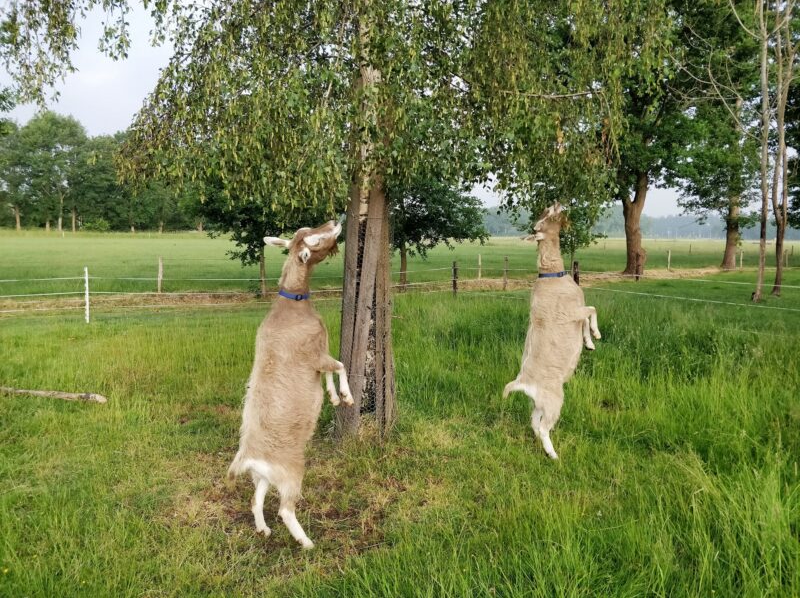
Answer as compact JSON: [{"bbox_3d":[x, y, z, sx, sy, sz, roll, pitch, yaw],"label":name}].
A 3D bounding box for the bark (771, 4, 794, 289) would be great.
[{"bbox_3d":[9.859,-3.728,14.314,0.500,7.377,0.420,1,7,0],"label":"bark"}]

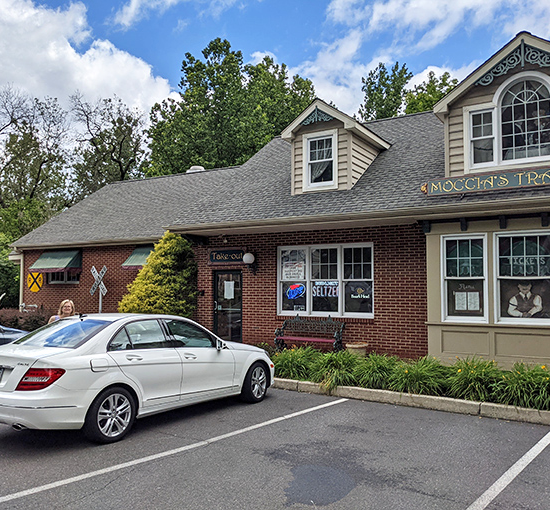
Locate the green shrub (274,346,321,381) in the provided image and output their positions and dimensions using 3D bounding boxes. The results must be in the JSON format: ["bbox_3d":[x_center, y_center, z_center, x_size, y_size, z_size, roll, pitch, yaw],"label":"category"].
[{"bbox_3d":[0.421,2.049,9.986,0.915,0.598,0.800,-2,-5,32],"label":"green shrub"}]

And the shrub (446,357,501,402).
[{"bbox_3d":[3.043,1.856,8.063,0.850,0.540,0.800,-2,-4,32],"label":"shrub"}]

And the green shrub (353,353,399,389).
[{"bbox_3d":[1.759,2.013,9.215,0.772,0.585,0.750,1,-4,0],"label":"green shrub"}]

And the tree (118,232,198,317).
[{"bbox_3d":[-2.979,0.950,13.387,2.150,3.060,2.150,-2,-4,32],"label":"tree"}]

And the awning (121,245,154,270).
[{"bbox_3d":[-3.514,0.062,15.334,1.980,0.700,0.540,-2,-4,32],"label":"awning"}]

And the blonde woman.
[{"bbox_3d":[-3.305,1.502,8.243,0.470,1.615,0.300,2,-4,-21],"label":"blonde woman"}]

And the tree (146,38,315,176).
[{"bbox_3d":[-2.470,-4.047,28.717,9.200,15.577,8.800,-2,-5,32],"label":"tree"}]

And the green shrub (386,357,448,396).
[{"bbox_3d":[2.356,2.000,8.807,0.951,0.565,0.850,-2,-5,32],"label":"green shrub"}]

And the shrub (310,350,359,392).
[{"bbox_3d":[1.056,2.022,9.442,0.874,0.586,0.850,1,-4,0],"label":"shrub"}]

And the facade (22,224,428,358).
[{"bbox_3d":[-2.925,1.062,15.089,14.600,3.020,0.450,-2,-4,32],"label":"facade"}]

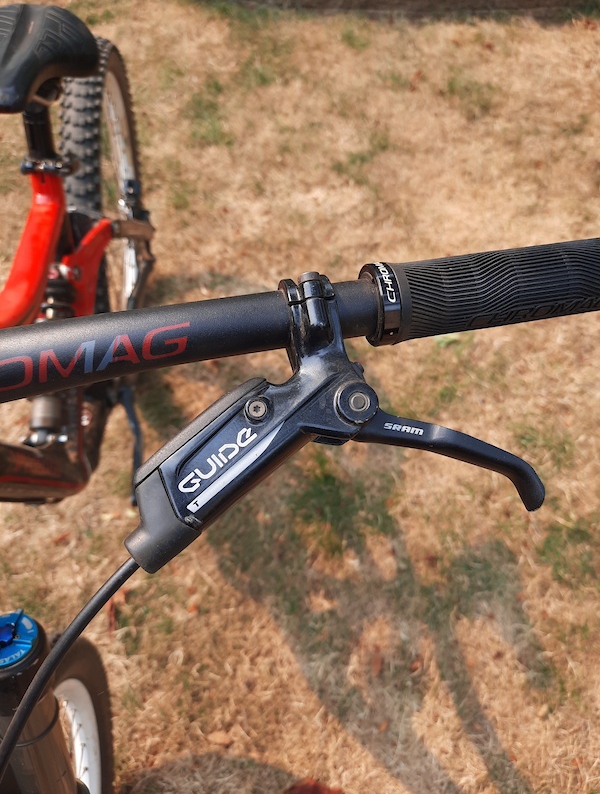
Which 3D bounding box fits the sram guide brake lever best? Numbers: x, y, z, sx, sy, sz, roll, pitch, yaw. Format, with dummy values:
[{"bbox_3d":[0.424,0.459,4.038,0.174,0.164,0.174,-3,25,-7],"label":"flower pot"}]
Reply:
[{"bbox_3d":[0.012,0.004,0.217,0.160,0.036,0.105,-9,81,-13],"label":"sram guide brake lever"}]

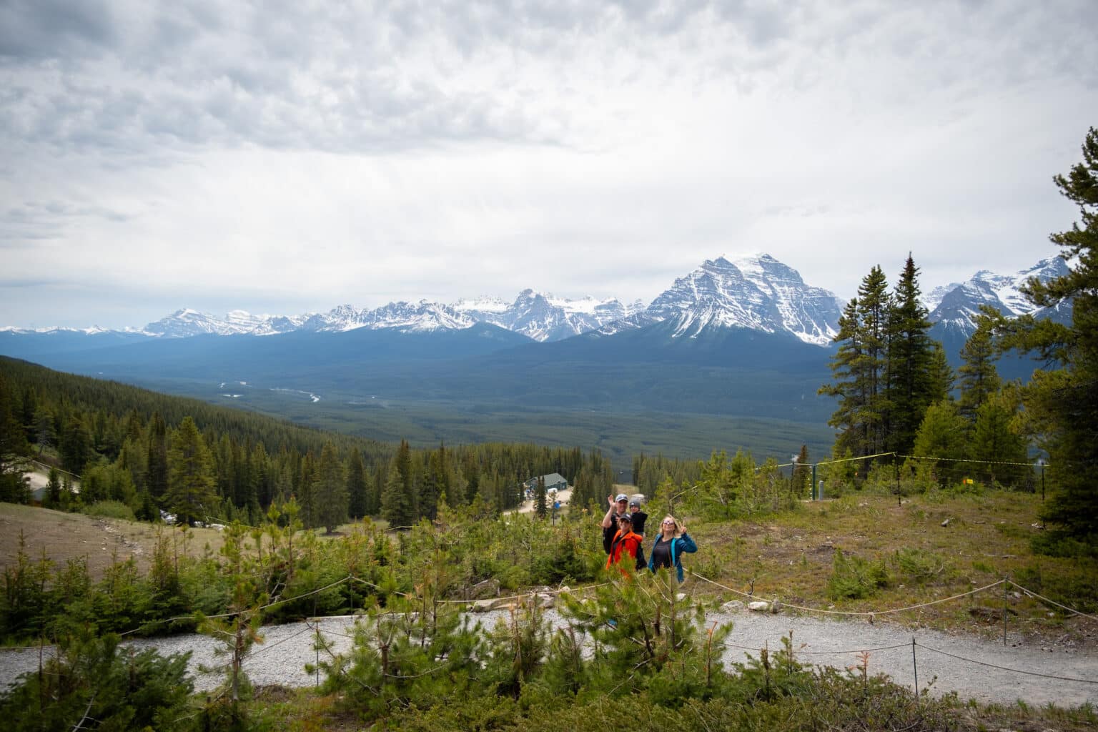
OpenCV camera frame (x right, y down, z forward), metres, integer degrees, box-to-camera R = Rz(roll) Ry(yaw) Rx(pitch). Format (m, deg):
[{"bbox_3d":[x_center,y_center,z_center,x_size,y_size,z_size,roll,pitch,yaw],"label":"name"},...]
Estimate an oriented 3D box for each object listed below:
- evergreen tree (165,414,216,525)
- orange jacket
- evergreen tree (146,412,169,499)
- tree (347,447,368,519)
[{"bbox_3d":[-30.371,8.905,62.000,4.430,9.380,4.430,0,2,0],"label":"evergreen tree"},{"bbox_3d":[1.052,2.595,10.200,0.500,0.680,0.360,1,2,25],"label":"orange jacket"},{"bbox_3d":[-41.729,10.014,78.000,2.380,10.330,2.380,0,2,0],"label":"evergreen tree"},{"bbox_3d":[-21.952,13.493,84.000,2.460,8.270,2.460,0,2,0],"label":"tree"}]

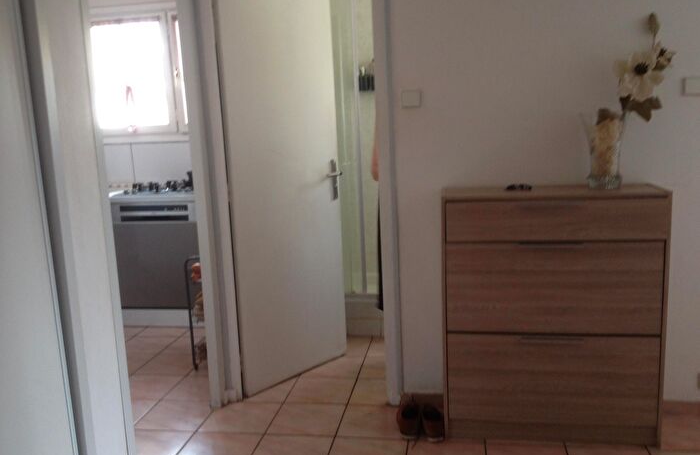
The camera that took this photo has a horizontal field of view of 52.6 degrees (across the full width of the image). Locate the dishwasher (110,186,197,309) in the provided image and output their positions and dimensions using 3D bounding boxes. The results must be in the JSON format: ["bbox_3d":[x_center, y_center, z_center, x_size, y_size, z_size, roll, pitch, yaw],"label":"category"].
[{"bbox_3d":[-1.198,0.132,4.897,0.600,0.800,0.580,-1,10,10],"label":"dishwasher"}]

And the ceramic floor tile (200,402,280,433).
[{"bbox_3d":[-0.519,0.916,3.395,0.325,0.010,0.325,-1,11,10],"label":"ceramic floor tile"}]

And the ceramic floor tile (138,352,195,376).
[{"bbox_3d":[-1.056,0.804,4.144,0.325,0.010,0.325,-1,11,10],"label":"ceramic floor tile"}]

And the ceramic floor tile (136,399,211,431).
[{"bbox_3d":[-0.823,0.903,3.385,0.320,0.010,0.320,-1,10,10],"label":"ceramic floor tile"}]

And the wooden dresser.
[{"bbox_3d":[0.860,0.366,3.058,0.889,1.064,0.288,-1,11,12],"label":"wooden dresser"}]

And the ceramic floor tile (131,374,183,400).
[{"bbox_3d":[-1.110,0.865,3.826,0.325,0.010,0.325,-1,11,10],"label":"ceramic floor tile"}]

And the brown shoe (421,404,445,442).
[{"bbox_3d":[0.373,0.839,3.125,0.100,0.095,0.270,-2,10,6],"label":"brown shoe"}]

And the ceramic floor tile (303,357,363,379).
[{"bbox_3d":[-0.077,0.774,3.892,0.320,0.010,0.320,-1,10,10],"label":"ceramic floor tile"}]

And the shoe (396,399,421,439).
[{"bbox_3d":[0.268,0.854,3.227,0.105,0.095,0.285,-2,10,5],"label":"shoe"}]

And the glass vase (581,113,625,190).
[{"bbox_3d":[1.052,-0.317,2.944,0.170,0.302,0.170,-1,11,10],"label":"glass vase"}]

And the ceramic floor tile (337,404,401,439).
[{"bbox_3d":[0.127,0.906,3.282,0.325,0.010,0.325,-1,11,10],"label":"ceramic floor tile"}]

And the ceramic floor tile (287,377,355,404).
[{"bbox_3d":[-0.133,0.834,3.580,0.320,0.010,0.320,-1,10,10],"label":"ceramic floor tile"}]

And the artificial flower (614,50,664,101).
[{"bbox_3d":[1.137,-0.597,2.781,0.170,0.175,0.110,0,11,16],"label":"artificial flower"}]

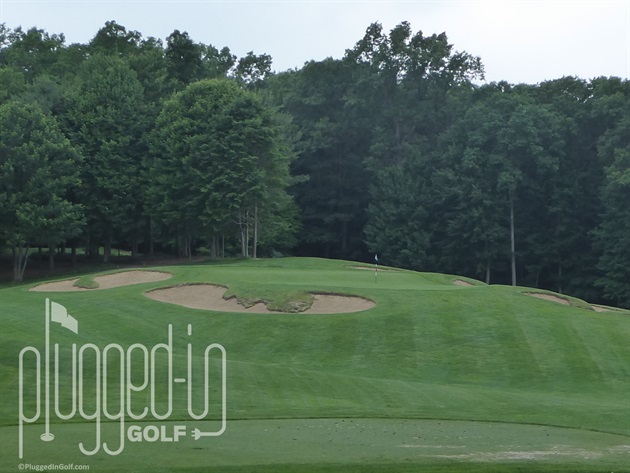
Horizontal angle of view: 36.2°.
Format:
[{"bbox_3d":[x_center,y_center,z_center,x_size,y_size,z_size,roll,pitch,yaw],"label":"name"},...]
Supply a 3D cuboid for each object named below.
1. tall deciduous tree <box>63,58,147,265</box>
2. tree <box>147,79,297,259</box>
[{"bbox_3d":[-19.414,-7.286,89.000,7.573,19.368,8.000,0,1,0],"label":"tall deciduous tree"},{"bbox_3d":[-8.339,-6.131,87.000,12.902,16.228,11.500,0,1,0],"label":"tree"}]

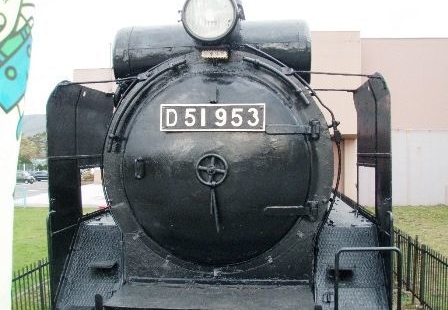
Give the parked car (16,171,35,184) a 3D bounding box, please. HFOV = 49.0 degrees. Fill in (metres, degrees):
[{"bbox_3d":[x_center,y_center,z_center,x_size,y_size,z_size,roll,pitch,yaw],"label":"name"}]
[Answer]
[{"bbox_3d":[-25.200,2.774,60.100,4.200,1.500,1.680,0,0,3],"label":"parked car"}]

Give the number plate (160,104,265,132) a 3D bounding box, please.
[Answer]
[{"bbox_3d":[-0.072,-0.247,3.270,0.700,0.179,0.025,0,0,6],"label":"number plate"}]

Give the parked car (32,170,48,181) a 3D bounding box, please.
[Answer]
[{"bbox_3d":[-23.500,2.934,66.500,4.300,1.450,1.680,0,0,3],"label":"parked car"}]

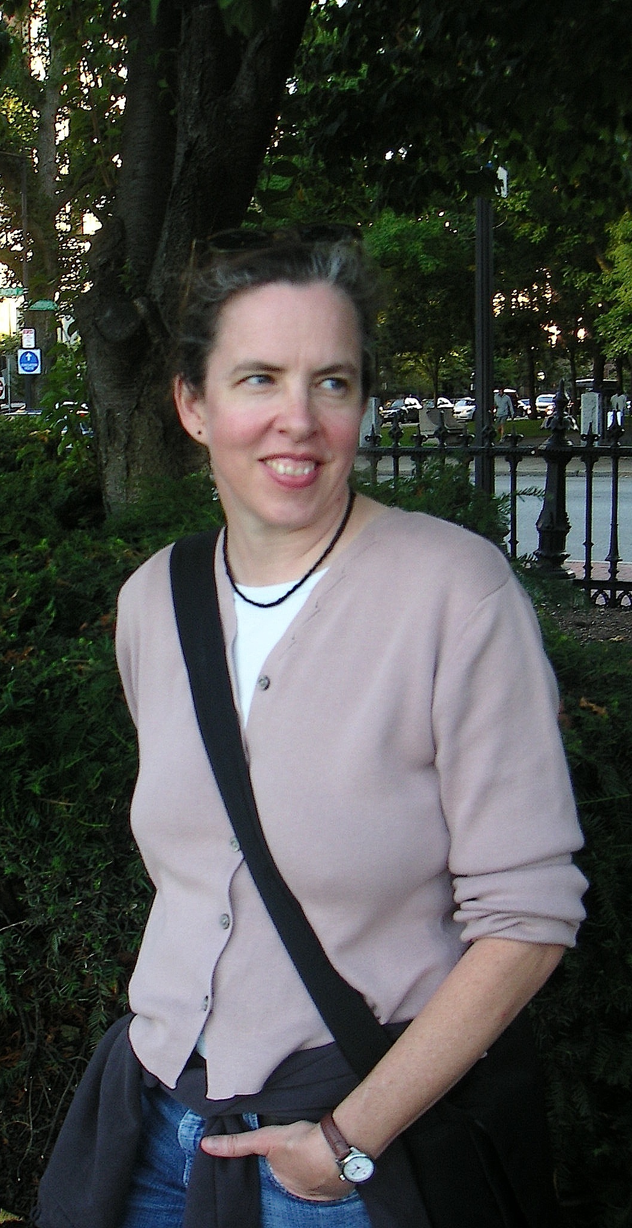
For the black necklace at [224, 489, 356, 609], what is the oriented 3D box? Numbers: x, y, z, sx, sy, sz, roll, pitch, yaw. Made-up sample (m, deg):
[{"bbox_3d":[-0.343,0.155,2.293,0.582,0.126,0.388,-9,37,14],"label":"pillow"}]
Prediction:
[{"bbox_3d":[-0.024,-0.062,1.195,0.122,0.100,0.130,4,10,24],"label":"black necklace"}]

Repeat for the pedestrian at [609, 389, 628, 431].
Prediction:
[{"bbox_3d":[12.125,-8.148,54.000,0.600,1.720,0.450,4,10,25],"label":"pedestrian"}]

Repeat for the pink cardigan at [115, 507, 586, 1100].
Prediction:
[{"bbox_3d":[0.034,0.157,1.245,0.440,0.520,0.300,4,10,26],"label":"pink cardigan"}]

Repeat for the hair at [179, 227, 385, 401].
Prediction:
[{"bbox_3d":[-0.033,-0.248,1.180,0.172,0.180,0.195,0,10,-18],"label":"hair"}]

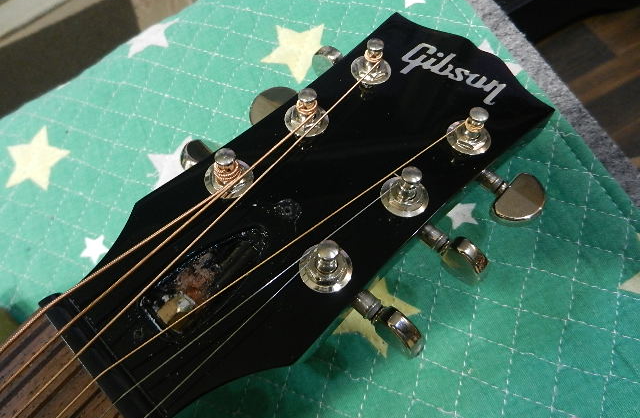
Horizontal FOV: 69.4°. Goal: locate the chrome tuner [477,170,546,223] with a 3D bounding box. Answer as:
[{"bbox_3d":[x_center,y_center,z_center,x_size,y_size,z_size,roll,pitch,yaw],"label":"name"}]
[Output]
[{"bbox_3d":[0.070,-0.006,0.173,0.024,0.006,0.019,41,81,19],"label":"chrome tuner"}]

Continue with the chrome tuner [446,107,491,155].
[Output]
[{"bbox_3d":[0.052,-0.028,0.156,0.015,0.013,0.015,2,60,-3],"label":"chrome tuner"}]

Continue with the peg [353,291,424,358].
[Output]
[{"bbox_3d":[0.021,0.036,0.145,0.024,0.019,0.006,41,69,19],"label":"peg"}]

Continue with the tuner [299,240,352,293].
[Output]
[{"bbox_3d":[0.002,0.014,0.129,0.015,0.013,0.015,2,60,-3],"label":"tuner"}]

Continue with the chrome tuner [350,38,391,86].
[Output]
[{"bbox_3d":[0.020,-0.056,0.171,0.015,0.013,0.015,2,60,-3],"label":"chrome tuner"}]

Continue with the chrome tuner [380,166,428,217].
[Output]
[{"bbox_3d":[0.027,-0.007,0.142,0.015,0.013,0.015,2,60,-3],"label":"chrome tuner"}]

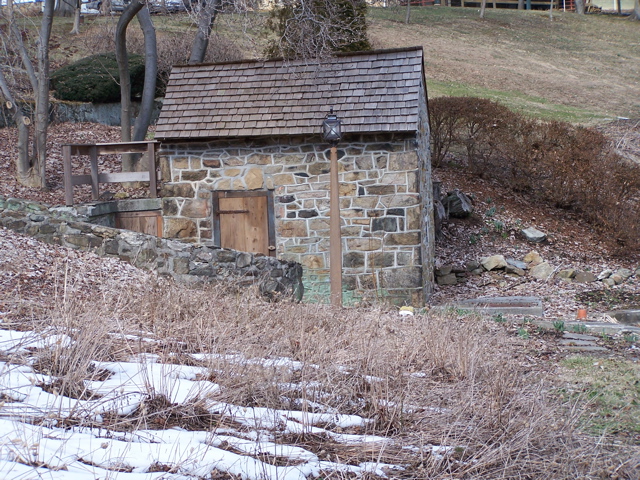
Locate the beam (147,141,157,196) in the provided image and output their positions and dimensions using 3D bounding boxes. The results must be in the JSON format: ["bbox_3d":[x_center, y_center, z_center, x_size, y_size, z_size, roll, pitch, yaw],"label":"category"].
[{"bbox_3d":[-2.321,-0.966,26.900,0.090,0.790,0.090,-2,2,7],"label":"beam"}]

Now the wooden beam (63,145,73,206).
[{"bbox_3d":[-3.495,-0.887,26.900,0.100,0.830,0.100,-2,2,7],"label":"wooden beam"}]

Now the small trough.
[{"bbox_3d":[2.280,0.850,24.800,1.130,0.190,0.900,-2,2,12],"label":"small trough"}]

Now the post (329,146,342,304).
[{"bbox_3d":[0.204,-0.187,25.600,0.150,2.150,0.150,-2,2,7],"label":"post"}]

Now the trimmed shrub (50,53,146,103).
[{"bbox_3d":[-3.753,-2.804,33.500,1.700,0.850,1.350,-2,2,7],"label":"trimmed shrub"}]

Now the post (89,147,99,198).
[{"bbox_3d":[-3.136,-0.935,27.000,0.090,0.790,0.090,-2,2,7],"label":"post"}]

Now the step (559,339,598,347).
[{"bbox_3d":[3.156,1.251,23.700,0.480,0.075,0.340,-2,2,16],"label":"step"}]

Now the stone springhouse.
[{"bbox_3d":[-0.262,-0.849,27.920,3.660,3.570,2.850,-2,2,7],"label":"stone springhouse"}]

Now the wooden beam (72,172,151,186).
[{"bbox_3d":[-2.905,-0.853,27.050,1.130,0.130,0.045,-2,2,6],"label":"wooden beam"}]

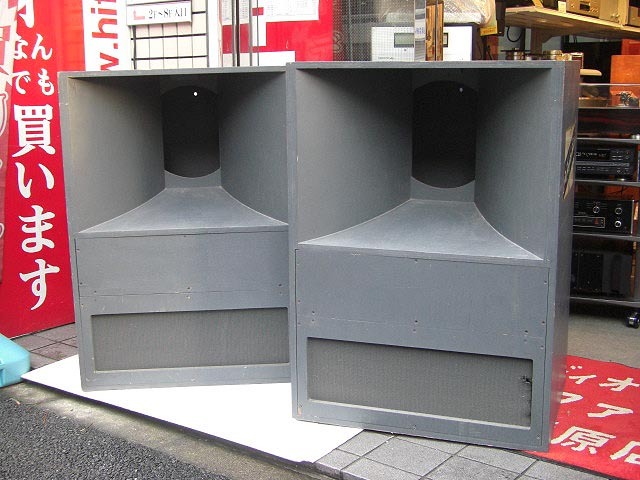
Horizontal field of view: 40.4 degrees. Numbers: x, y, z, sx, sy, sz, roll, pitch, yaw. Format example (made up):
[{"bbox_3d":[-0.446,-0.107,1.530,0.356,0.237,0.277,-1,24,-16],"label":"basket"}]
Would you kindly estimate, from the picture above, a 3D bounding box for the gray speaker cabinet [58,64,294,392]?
[{"bbox_3d":[-0.462,-0.076,3.192,0.760,1.067,0.620,-2,10,-3],"label":"gray speaker cabinet"}]

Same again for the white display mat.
[{"bbox_3d":[-0.309,0.488,3.090,1.310,0.012,0.850,7,13,36],"label":"white display mat"}]

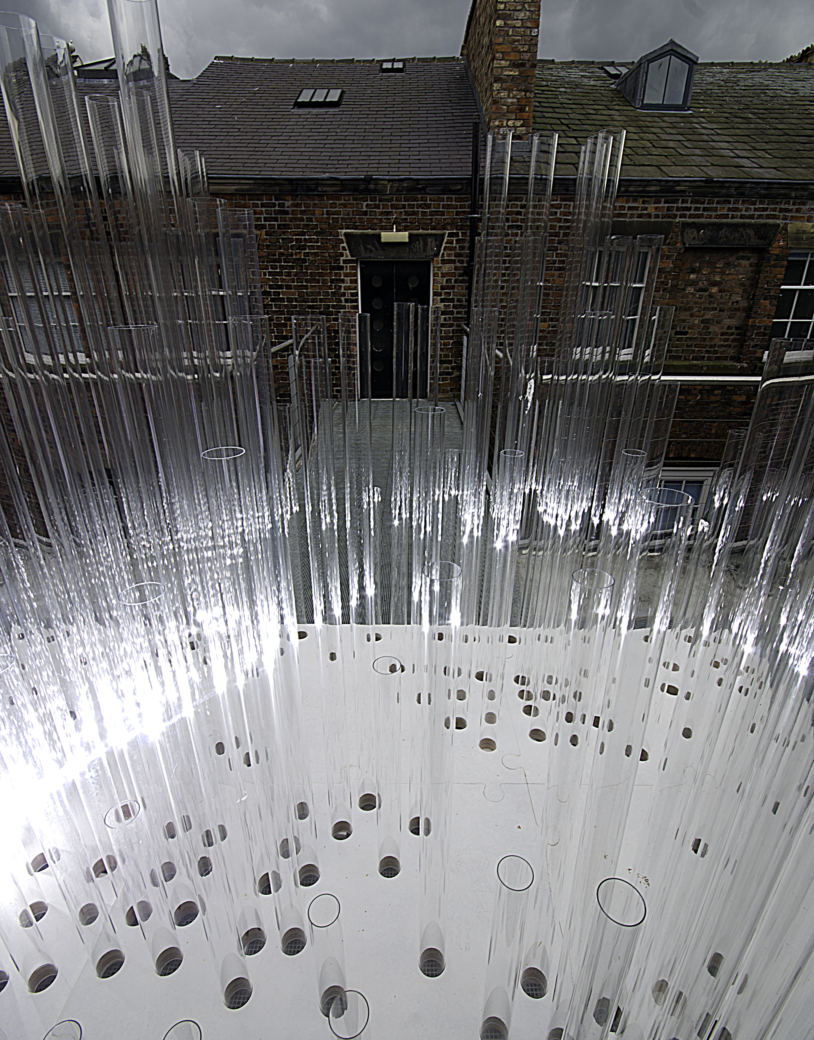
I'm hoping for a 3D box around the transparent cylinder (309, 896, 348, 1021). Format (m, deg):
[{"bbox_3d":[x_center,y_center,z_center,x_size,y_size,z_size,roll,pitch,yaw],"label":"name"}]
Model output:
[{"bbox_3d":[-0.155,0.897,1.035,0.060,0.346,0.060,0,23,0],"label":"transparent cylinder"}]

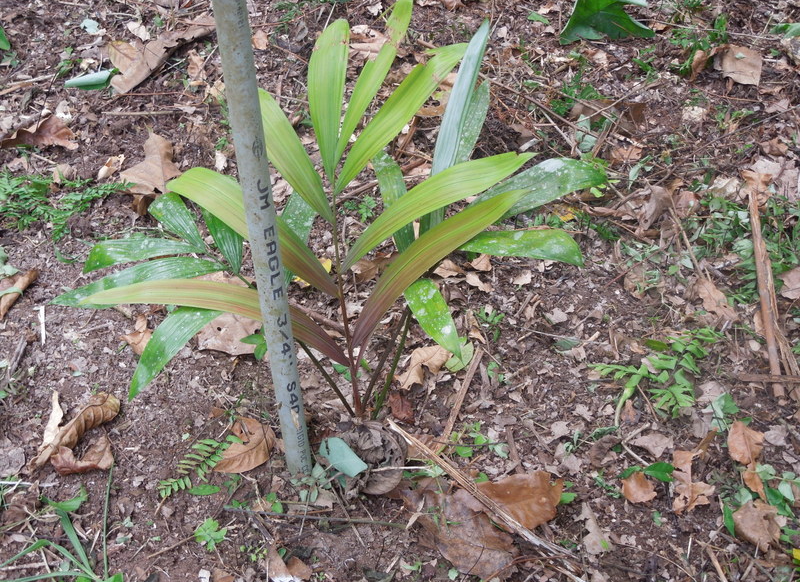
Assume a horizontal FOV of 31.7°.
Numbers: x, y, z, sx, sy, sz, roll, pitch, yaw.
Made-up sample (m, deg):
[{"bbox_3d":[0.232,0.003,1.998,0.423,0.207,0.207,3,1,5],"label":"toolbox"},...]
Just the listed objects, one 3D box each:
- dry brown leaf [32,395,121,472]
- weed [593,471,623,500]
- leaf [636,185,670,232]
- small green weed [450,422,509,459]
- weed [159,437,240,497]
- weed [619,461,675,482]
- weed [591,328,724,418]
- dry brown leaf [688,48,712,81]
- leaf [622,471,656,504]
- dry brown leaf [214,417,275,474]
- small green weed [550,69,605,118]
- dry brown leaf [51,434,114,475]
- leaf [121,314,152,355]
[{"bbox_3d":[-0.360,0.157,1.564,0.072,0.035,0.120,29,52,30],"label":"dry brown leaf"},{"bbox_3d":[0.220,0.206,1.491,0.032,0.016,0.030,-3,43,0],"label":"weed"},{"bbox_3d":[0.332,-0.104,1.831,0.035,0.034,0.078,14,45,18],"label":"leaf"},{"bbox_3d":[0.088,0.165,1.560,0.064,0.022,0.044,-1,43,3],"label":"small green weed"},{"bbox_3d":[-0.221,0.190,1.536,0.043,0.030,0.109,29,56,25],"label":"weed"},{"bbox_3d":[0.265,0.198,1.514,0.059,0.025,0.026,1,49,3],"label":"weed"},{"bbox_3d":[0.289,0.094,1.583,0.143,0.048,0.105,-3,43,0],"label":"weed"},{"bbox_3d":[0.410,-0.316,1.950,0.030,0.045,0.035,-2,48,0],"label":"dry brown leaf"},{"bbox_3d":[0.253,0.207,1.487,0.036,0.016,0.034,-3,43,0],"label":"leaf"},{"bbox_3d":[-0.167,0.172,1.555,0.055,0.022,0.077,9,49,10],"label":"dry brown leaf"},{"bbox_3d":[0.235,-0.270,1.923,0.076,0.035,0.054,-30,54,-22],"label":"small green weed"},{"bbox_3d":[-0.348,0.180,1.546,0.067,0.027,0.045,-3,43,0],"label":"dry brown leaf"},{"bbox_3d":[-0.312,0.052,1.687,0.044,0.018,0.048,-3,43,0],"label":"leaf"}]

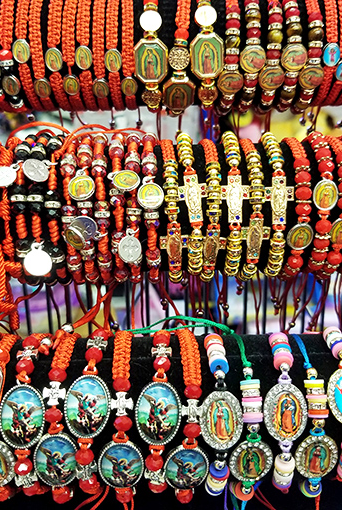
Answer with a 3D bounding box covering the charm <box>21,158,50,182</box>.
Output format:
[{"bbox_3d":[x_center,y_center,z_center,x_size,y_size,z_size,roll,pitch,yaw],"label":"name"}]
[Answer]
[{"bbox_3d":[-0.069,-0.044,0.263,0.002,0.015,0.017,-41,7,45],"label":"charm"}]

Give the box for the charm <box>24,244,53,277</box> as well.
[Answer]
[{"bbox_3d":[-0.069,0.003,0.267,0.015,0.017,0.002,-2,18,-9],"label":"charm"}]

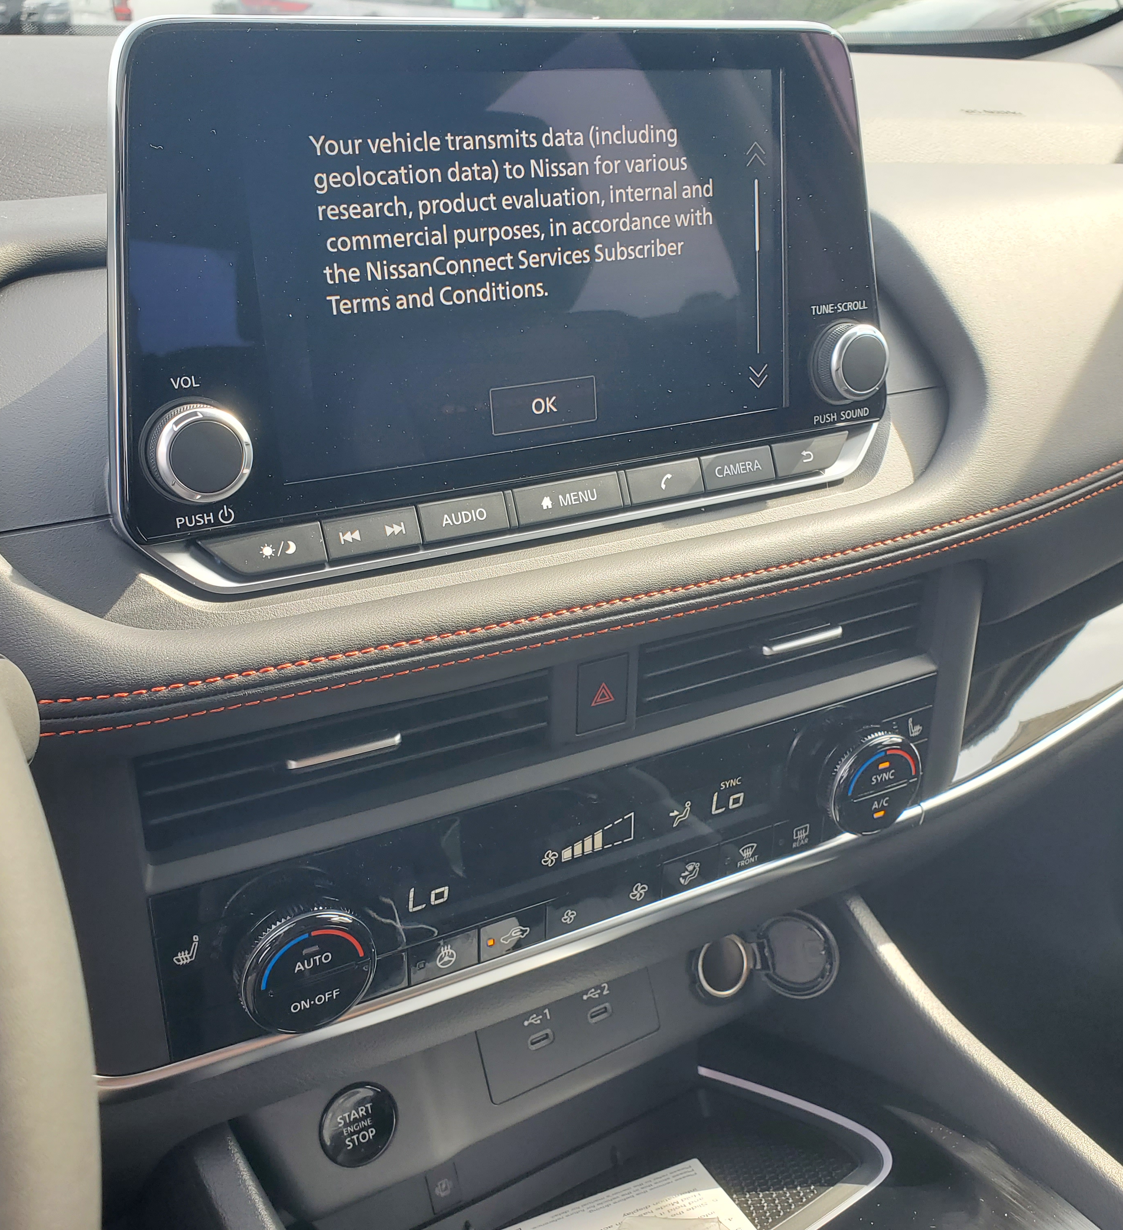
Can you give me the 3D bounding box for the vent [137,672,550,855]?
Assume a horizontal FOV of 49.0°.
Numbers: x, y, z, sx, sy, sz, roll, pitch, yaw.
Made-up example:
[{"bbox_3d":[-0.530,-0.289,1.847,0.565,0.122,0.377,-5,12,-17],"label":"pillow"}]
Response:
[{"bbox_3d":[-0.062,0.039,0.366,0.124,0.030,0.025,-11,25,-24],"label":"vent"}]

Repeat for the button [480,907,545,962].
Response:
[{"bbox_3d":[-0.017,0.103,0.403,0.024,0.015,0.008,-12,26,-26],"label":"button"}]

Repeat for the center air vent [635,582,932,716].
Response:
[{"bbox_3d":[0.076,0.009,0.434,0.124,0.030,0.025,-13,26,-28],"label":"center air vent"}]

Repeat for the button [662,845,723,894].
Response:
[{"bbox_3d":[0.044,0.089,0.433,0.024,0.015,0.008,-12,26,-26],"label":"button"}]

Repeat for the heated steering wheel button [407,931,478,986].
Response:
[{"bbox_3d":[-0.038,0.107,0.393,0.024,0.015,0.008,-12,26,-26],"label":"heated steering wheel button"}]

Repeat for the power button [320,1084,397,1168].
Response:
[{"bbox_3d":[-0.071,0.178,0.430,0.029,0.029,0.010,-12,4,-26],"label":"power button"}]

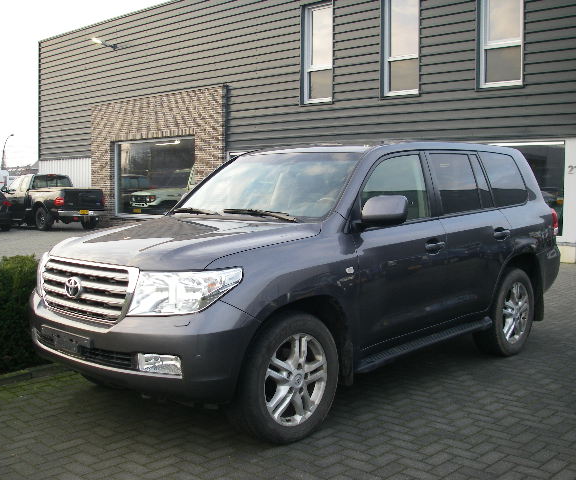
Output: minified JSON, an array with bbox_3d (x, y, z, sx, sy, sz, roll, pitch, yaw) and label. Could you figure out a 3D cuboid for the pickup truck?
[{"bbox_3d":[-8.880,-1.420,25.200,5.700,1.910,2.020,5,6,44],"label":"pickup truck"}]

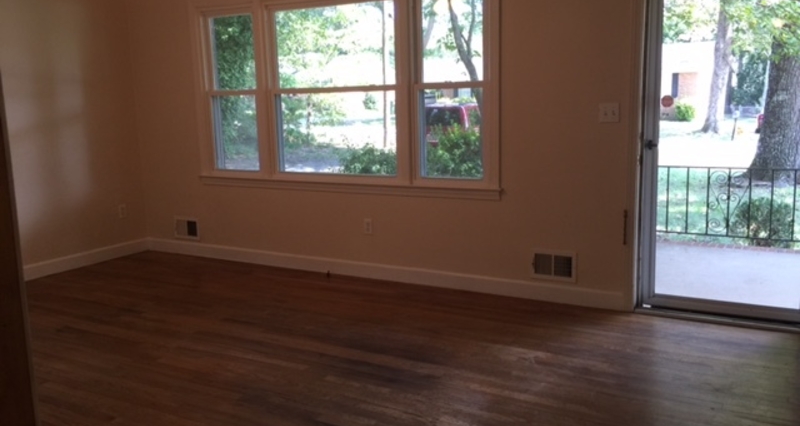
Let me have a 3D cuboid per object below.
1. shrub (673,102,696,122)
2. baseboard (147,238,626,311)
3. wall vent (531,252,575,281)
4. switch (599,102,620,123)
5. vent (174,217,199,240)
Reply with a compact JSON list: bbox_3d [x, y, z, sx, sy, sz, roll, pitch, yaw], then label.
[{"bbox_3d":[14.058,-4.949,33.000,1.080,0.980,1.020,4,11,29],"label":"shrub"},{"bbox_3d":[-0.475,0.421,5.144,4.253,0.113,0.020,4,11,29],"label":"baseboard"},{"bbox_3d":[0.984,0.342,4.312,0.293,0.199,0.022,4,11,29],"label":"wall vent"},{"bbox_3d":[1.248,-0.595,3.995,0.115,0.115,0.016,4,11,29],"label":"switch"},{"bbox_3d":[-1.875,0.138,5.878,0.290,0.195,0.022,4,11,29],"label":"vent"}]

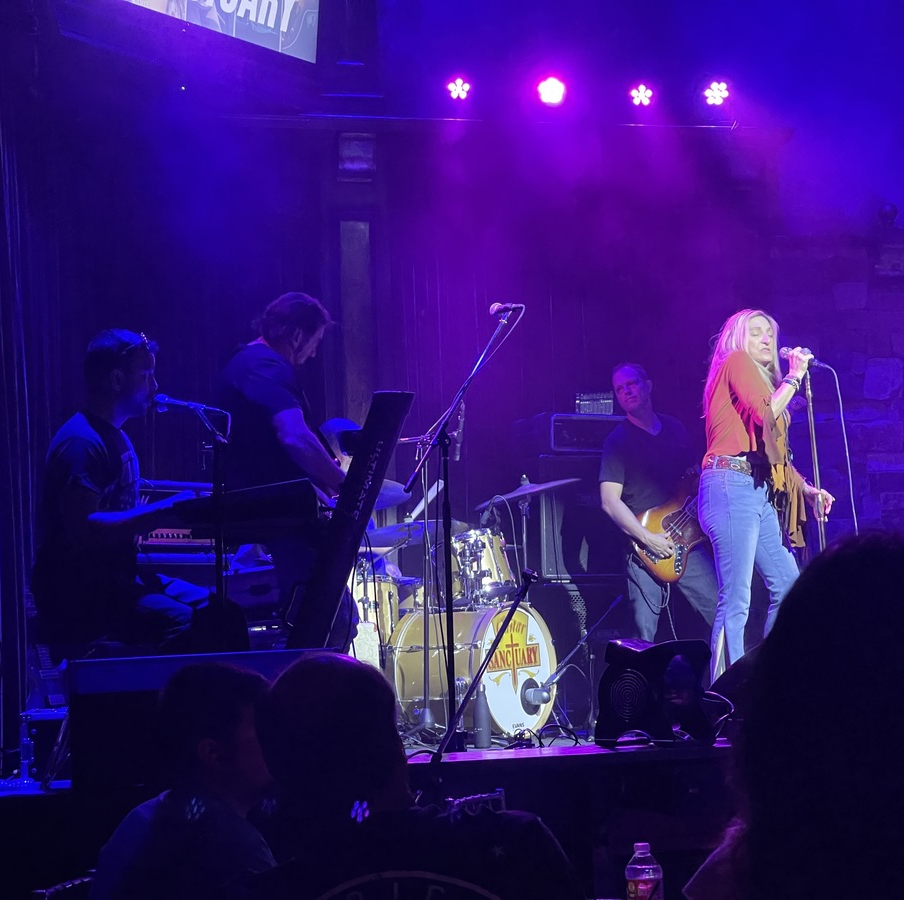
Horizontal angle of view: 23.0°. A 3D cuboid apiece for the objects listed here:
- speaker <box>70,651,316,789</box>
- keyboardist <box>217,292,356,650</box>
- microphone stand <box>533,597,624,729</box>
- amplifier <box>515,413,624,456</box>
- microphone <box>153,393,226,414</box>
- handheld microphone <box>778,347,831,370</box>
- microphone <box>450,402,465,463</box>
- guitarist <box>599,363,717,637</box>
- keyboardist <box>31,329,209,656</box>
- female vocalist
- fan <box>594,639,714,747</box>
[{"bbox_3d":[-0.785,0.857,6.980,0.780,0.410,0.500,0,-4,-18],"label":"speaker"},{"bbox_3d":[-0.582,0.278,7.782,0.550,1.660,0.500,-1,-4,-7],"label":"keyboardist"},{"bbox_3d":[0.503,0.854,8.750,0.400,0.580,0.270,-2,-4,6],"label":"microphone stand"},{"bbox_3d":[0.574,-0.060,9.913,0.500,0.170,0.320,1,-5,-30],"label":"amplifier"},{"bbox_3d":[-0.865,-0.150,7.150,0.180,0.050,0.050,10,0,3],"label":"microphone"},{"bbox_3d":[1.419,-0.370,8.980,0.180,0.050,0.050,16,4,15],"label":"handheld microphone"},{"bbox_3d":[0.026,-0.075,9.050,0.035,0.240,0.035,5,-4,0],"label":"microphone"},{"bbox_3d":[0.910,0.410,9.760,0.600,1.620,0.480,-1,-4,-5],"label":"guitarist"},{"bbox_3d":[-1.036,0.352,7.154,0.680,1.440,0.480,-2,-4,12],"label":"keyboardist"},{"bbox_3d":[1.260,0.300,9.064,0.520,1.720,0.460,-5,-6,39],"label":"female vocalist"},{"bbox_3d":[0.800,0.953,8.720,0.320,0.410,0.340,-5,-6,44],"label":"fan"}]

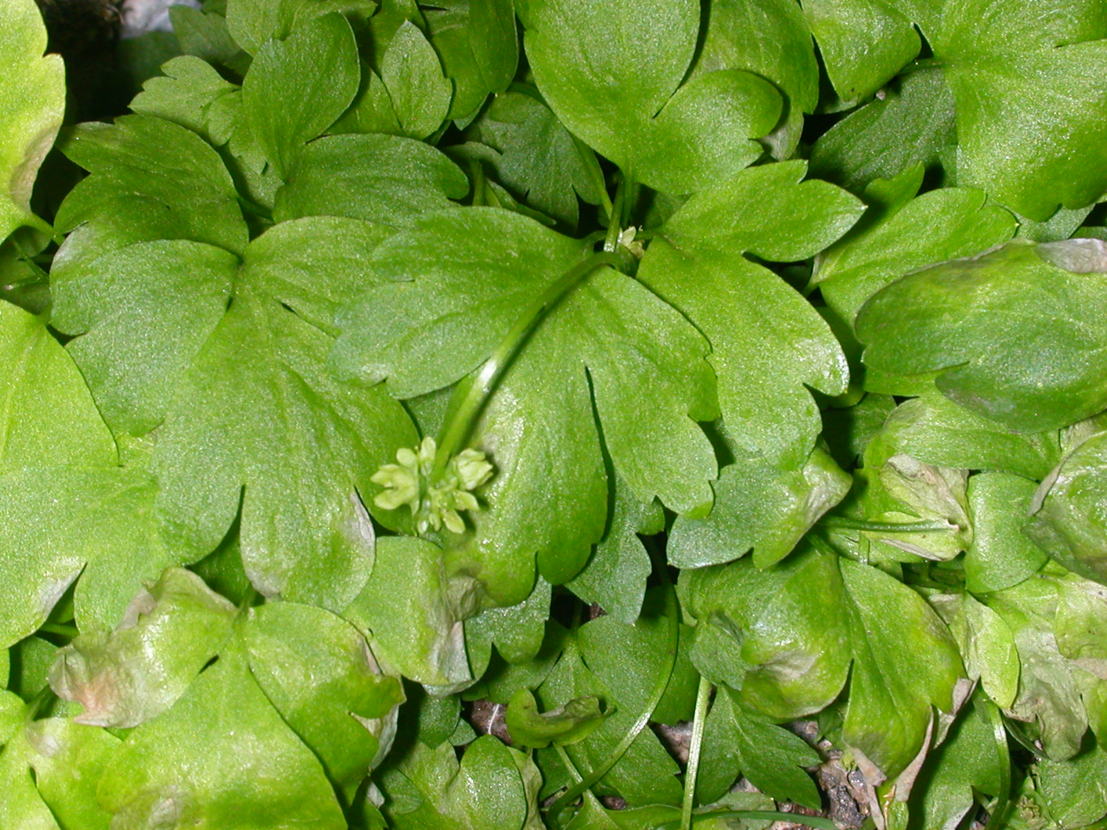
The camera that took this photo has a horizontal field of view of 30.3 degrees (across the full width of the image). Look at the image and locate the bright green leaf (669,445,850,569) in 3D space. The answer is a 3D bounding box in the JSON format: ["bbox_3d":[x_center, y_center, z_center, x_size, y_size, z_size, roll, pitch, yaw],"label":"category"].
[{"bbox_3d":[0.019,0.009,0.192,0.015,0.009,0.004,-28,18,-10],"label":"bright green leaf"}]

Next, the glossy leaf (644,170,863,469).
[{"bbox_3d":[0.018,-0.009,0.178,0.022,0.006,0.024,-42,85,-12],"label":"glossy leaf"}]

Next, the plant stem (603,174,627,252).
[{"bbox_3d":[0.006,-0.020,0.199,0.002,0.007,0.002,10,24,5],"label":"plant stem"}]

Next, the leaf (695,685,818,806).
[{"bbox_3d":[0.020,0.033,0.200,0.012,0.004,0.013,-22,77,-8],"label":"leaf"}]

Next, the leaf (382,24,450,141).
[{"bbox_3d":[-0.014,-0.035,0.212,0.007,0.012,0.003,2,21,1],"label":"leaf"}]

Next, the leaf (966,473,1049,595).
[{"bbox_3d":[0.042,0.011,0.187,0.010,0.004,0.011,0,78,-6],"label":"leaf"}]

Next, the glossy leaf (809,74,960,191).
[{"bbox_3d":[0.035,-0.030,0.214,0.015,0.004,0.008,-35,73,12],"label":"glossy leaf"}]

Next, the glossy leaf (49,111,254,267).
[{"bbox_3d":[-0.036,-0.020,0.183,0.018,0.006,0.015,18,69,13],"label":"glossy leaf"}]

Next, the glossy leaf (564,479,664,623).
[{"bbox_3d":[0.005,0.012,0.190,0.010,0.004,0.016,-8,81,-1],"label":"glossy leaf"}]

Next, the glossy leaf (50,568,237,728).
[{"bbox_3d":[-0.035,0.020,0.176,0.018,0.007,0.013,-30,83,6],"label":"glossy leaf"}]

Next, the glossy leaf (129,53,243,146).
[{"bbox_3d":[-0.035,-0.030,0.196,0.011,0.004,0.008,-12,70,-4],"label":"glossy leaf"}]

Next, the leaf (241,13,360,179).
[{"bbox_3d":[-0.025,-0.032,0.203,0.010,0.015,0.004,17,14,3],"label":"leaf"}]

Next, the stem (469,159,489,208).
[{"bbox_3d":[-0.007,-0.022,0.192,0.001,0.006,0.001,-2,37,2],"label":"stem"}]

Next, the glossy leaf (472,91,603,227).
[{"bbox_3d":[-0.001,-0.024,0.192,0.012,0.004,0.014,-5,73,-2],"label":"glossy leaf"}]

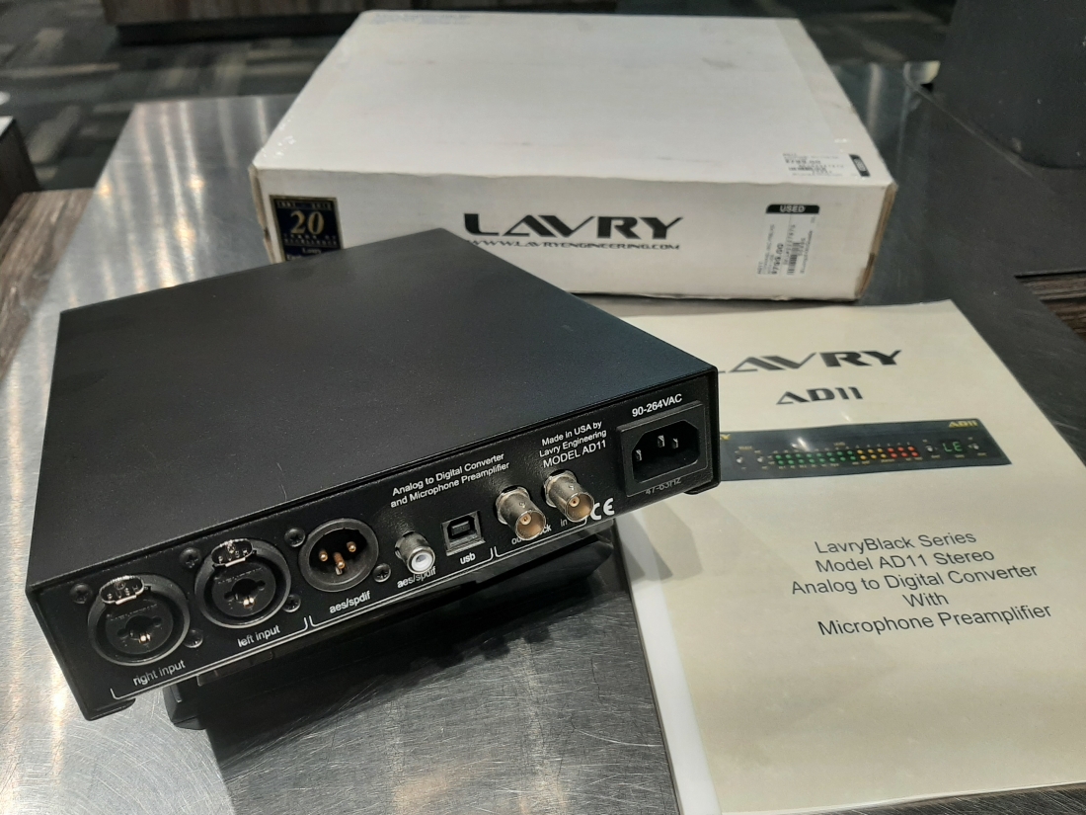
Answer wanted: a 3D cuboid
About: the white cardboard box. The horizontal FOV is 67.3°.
[{"bbox_3d":[0.021,-0.196,0.583,0.358,0.075,0.292,2,42,2],"label":"white cardboard box"}]

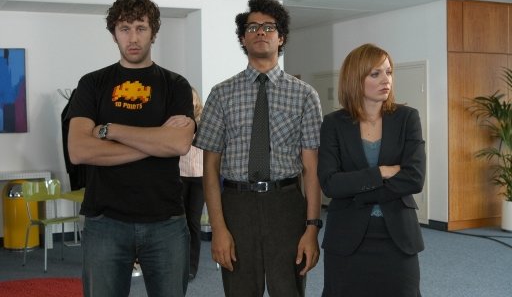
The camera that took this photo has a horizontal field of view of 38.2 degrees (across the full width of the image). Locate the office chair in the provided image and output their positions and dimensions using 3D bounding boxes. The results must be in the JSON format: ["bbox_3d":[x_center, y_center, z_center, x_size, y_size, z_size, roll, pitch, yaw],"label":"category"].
[{"bbox_3d":[-1.965,0.731,7.135,0.480,0.800,0.520,-4,4,-42],"label":"office chair"}]

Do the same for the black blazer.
[{"bbox_3d":[0.503,0.138,3.220,0.455,0.645,0.320,-1,3,6],"label":"black blazer"}]

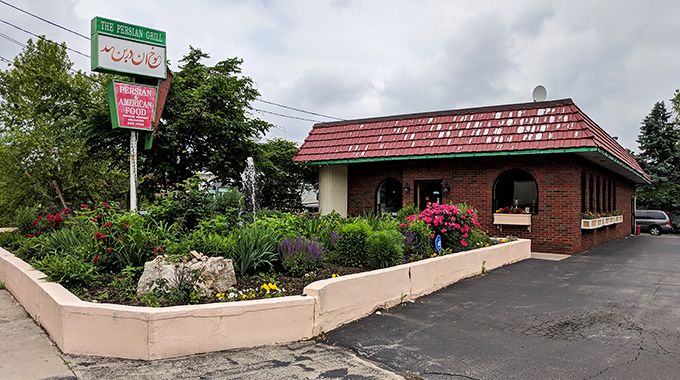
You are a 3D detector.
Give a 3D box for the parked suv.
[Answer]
[{"bbox_3d":[19.900,2.200,35.000,5.050,1.750,1.950,-1,-2,33],"label":"parked suv"}]

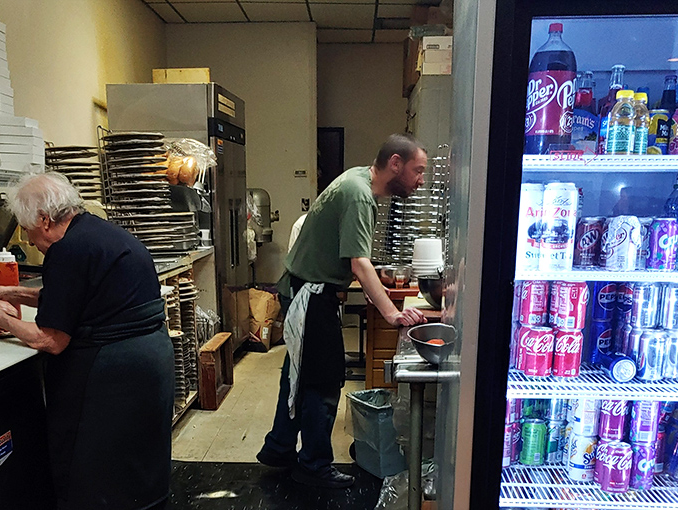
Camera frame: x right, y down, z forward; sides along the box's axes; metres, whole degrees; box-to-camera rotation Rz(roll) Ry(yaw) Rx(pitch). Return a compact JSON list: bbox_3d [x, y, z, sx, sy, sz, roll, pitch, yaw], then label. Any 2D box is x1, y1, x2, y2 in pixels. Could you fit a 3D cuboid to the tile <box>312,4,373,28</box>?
[{"bbox_3d":[0.042,-2.225,4.585,0.610,0.020,0.610,1,7,2],"label":"tile"}]

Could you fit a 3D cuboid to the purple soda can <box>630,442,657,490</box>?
[{"bbox_3d":[0.807,0.553,1.314,0.066,0.122,0.066,1,7,2],"label":"purple soda can"}]

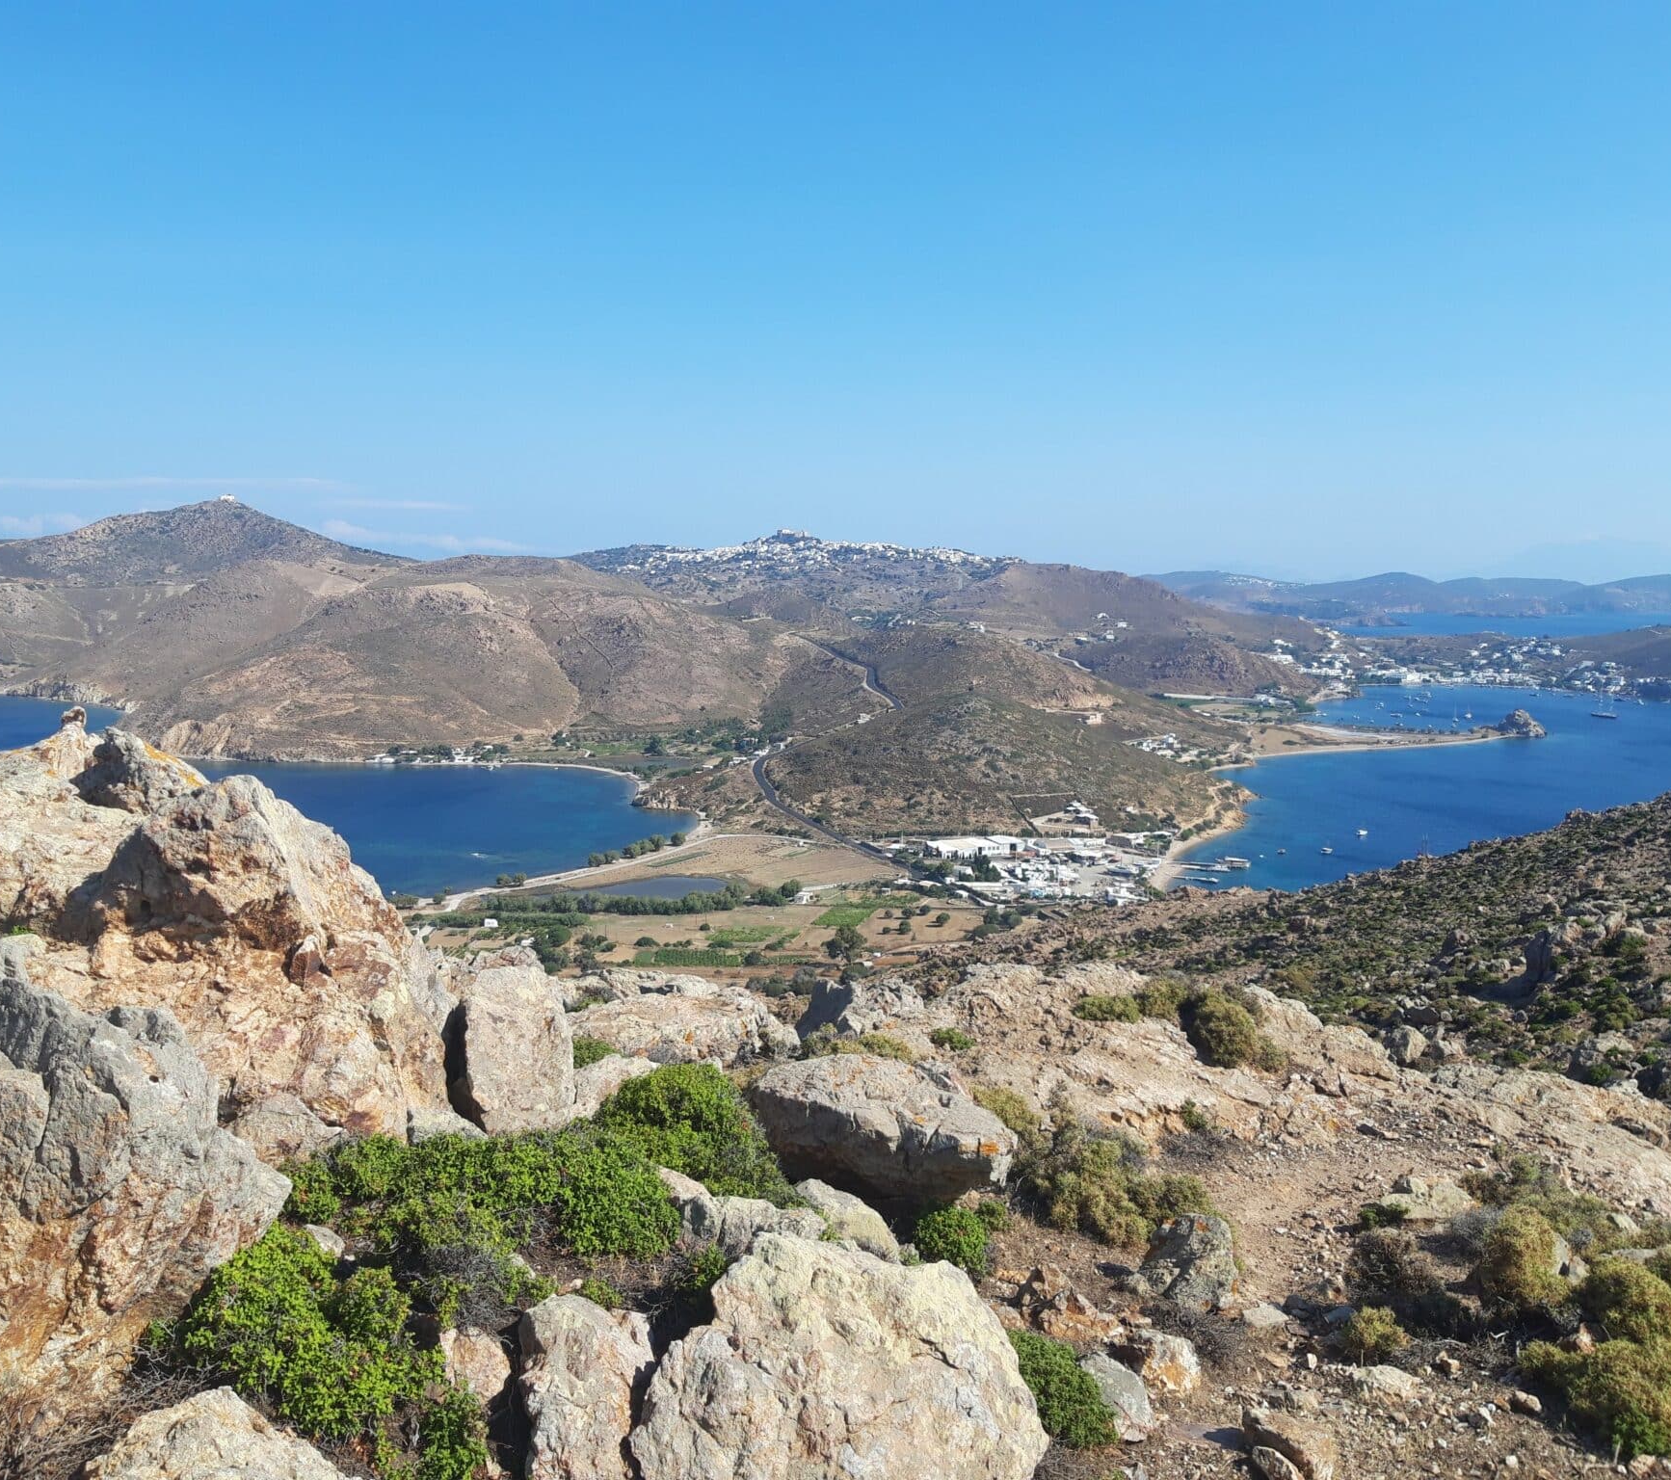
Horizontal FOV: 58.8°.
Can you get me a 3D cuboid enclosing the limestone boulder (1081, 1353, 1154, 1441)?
[{"bbox_3d":[0.779,1.837,4.150,0.220,0.190,0.200,0,7,0],"label":"limestone boulder"}]

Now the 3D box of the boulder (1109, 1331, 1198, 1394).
[{"bbox_3d":[0.914,1.786,4.256,0.266,0.157,0.200,1,6,13],"label":"boulder"}]

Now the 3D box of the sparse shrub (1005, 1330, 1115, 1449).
[{"bbox_3d":[0.572,1.683,3.843,0.324,0.272,0.290,1,6,9],"label":"sparse shrub"}]

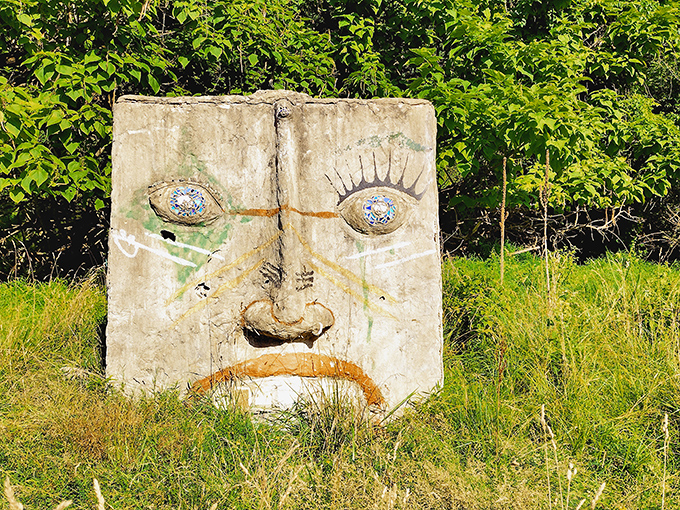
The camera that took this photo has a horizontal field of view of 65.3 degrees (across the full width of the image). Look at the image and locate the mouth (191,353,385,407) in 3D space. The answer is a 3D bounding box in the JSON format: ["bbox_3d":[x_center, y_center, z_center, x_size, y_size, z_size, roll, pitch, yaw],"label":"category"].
[{"bbox_3d":[-0.351,0.868,3.585,1.313,0.385,0.090,0,-5,-3],"label":"mouth"}]

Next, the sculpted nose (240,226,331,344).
[{"bbox_3d":[-0.352,0.206,3.586,0.627,0.783,0.200,0,-5,-3],"label":"sculpted nose"}]

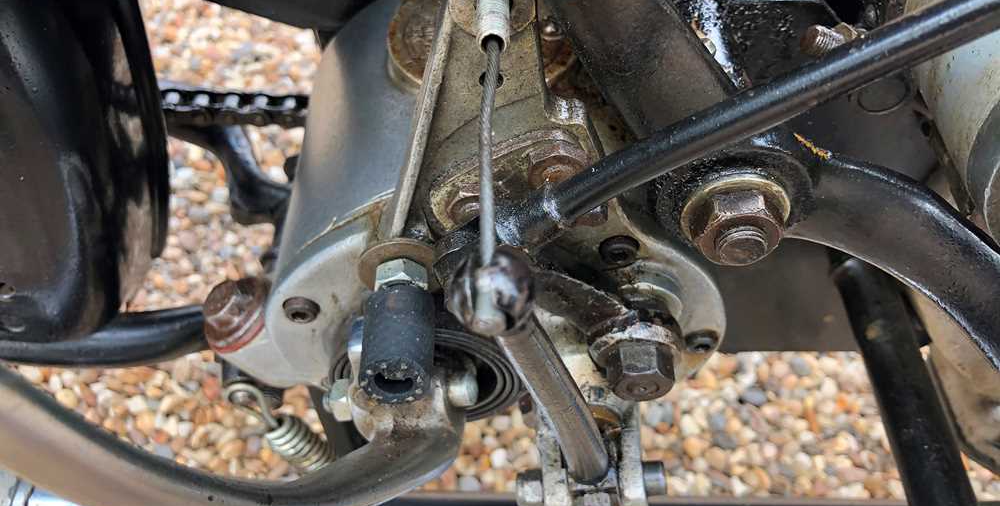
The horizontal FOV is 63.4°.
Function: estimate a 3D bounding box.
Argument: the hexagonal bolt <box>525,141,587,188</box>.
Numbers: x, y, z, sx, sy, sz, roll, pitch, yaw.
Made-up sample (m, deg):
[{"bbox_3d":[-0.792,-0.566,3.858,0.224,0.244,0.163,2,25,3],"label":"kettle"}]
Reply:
[{"bbox_3d":[0.015,-0.022,0.205,0.015,0.017,0.006,0,53,0],"label":"hexagonal bolt"}]

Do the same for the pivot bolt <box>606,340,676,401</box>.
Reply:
[{"bbox_3d":[0.039,0.033,0.225,0.018,0.016,0.009,0,53,0],"label":"pivot bolt"}]

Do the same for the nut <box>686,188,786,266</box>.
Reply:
[{"bbox_3d":[0.064,-0.007,0.216,0.024,0.020,0.011,0,53,0],"label":"nut"}]

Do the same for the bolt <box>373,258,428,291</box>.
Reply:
[{"bbox_3d":[-0.028,0.009,0.226,0.014,0.016,0.005,3,49,-2],"label":"bolt"}]

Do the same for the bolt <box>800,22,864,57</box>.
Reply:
[{"bbox_3d":[0.097,-0.060,0.235,0.018,0.011,0.011,16,52,-14],"label":"bolt"}]

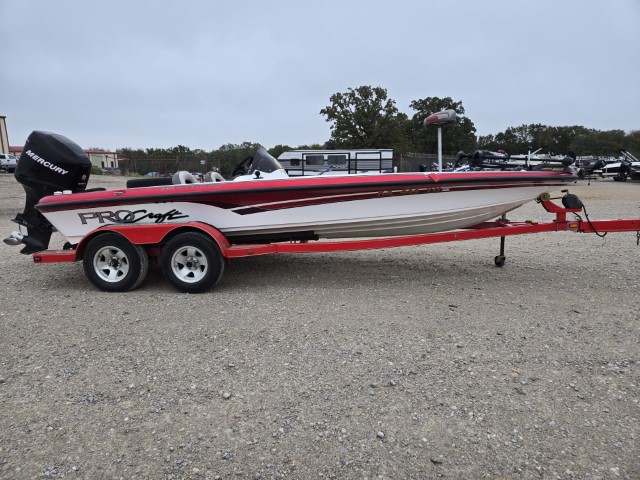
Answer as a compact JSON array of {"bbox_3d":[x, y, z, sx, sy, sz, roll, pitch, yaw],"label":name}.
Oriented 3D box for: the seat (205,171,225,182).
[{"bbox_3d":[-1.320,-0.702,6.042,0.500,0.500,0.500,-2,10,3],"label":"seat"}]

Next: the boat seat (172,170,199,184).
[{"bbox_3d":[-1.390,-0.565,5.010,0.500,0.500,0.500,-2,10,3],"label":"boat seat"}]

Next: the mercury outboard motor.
[{"bbox_3d":[-3.568,-0.625,5.598,0.940,1.570,0.580,11,11,0],"label":"mercury outboard motor"}]

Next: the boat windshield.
[{"bbox_3d":[-0.612,-0.910,4.866,0.380,0.320,0.600,-2,10,3],"label":"boat windshield"}]

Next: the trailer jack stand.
[{"bbox_3d":[2.391,-0.026,5.616,0.210,0.760,0.200,-1,10,3],"label":"trailer jack stand"}]

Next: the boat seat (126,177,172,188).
[{"bbox_3d":[-2.130,-0.687,5.516,0.520,0.220,0.480,-2,10,3],"label":"boat seat"}]

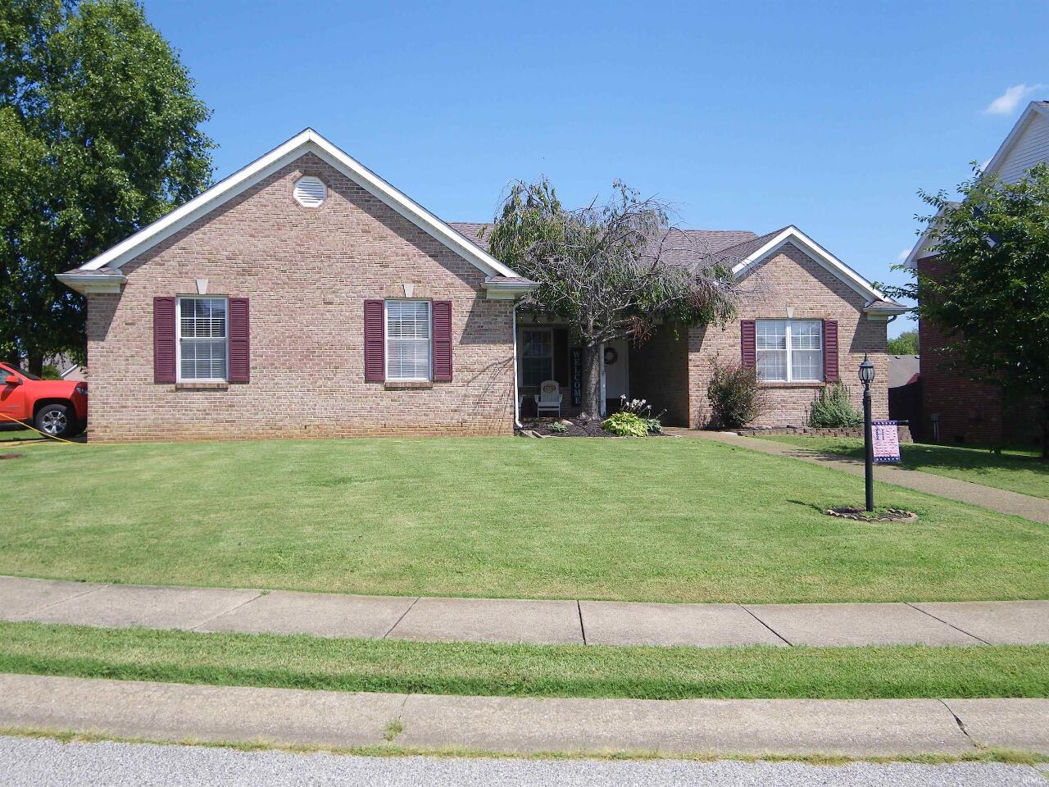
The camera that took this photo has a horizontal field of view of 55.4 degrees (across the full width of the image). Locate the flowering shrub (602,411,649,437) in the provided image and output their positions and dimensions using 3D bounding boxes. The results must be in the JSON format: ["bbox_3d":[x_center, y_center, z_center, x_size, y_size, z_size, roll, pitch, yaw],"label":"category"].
[{"bbox_3d":[2.110,0.629,20.737,0.950,0.527,0.900,-1,-1,0],"label":"flowering shrub"}]

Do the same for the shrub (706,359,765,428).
[{"bbox_3d":[4.835,0.009,22.887,1.280,1.570,1.150,-1,-1,-13],"label":"shrub"}]

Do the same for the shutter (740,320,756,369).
[{"bbox_3d":[5.302,-0.995,23.689,0.375,1.490,0.040,-1,-1,-13],"label":"shutter"}]

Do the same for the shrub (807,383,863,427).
[{"bbox_3d":[7.320,0.270,23.522,1.280,1.050,1.050,-1,-1,-13],"label":"shrub"}]

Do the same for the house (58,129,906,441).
[{"bbox_3d":[-0.558,-2.019,26.280,18.500,5.950,15.500,-1,-1,-13],"label":"house"}]

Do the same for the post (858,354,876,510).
[{"bbox_3d":[3.936,0.446,11.450,0.195,1.793,0.195,-1,-1,-13],"label":"post"}]

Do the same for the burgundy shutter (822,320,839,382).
[{"bbox_3d":[7.427,-1.014,24.193,0.375,1.490,0.040,-1,-1,-13],"label":"burgundy shutter"}]

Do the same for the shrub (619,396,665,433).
[{"bbox_3d":[2.523,0.463,21.352,0.980,0.840,0.850,-1,-1,-13],"label":"shrub"}]

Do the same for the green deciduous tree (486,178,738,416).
[{"bbox_3d":[1.996,-2.097,21.902,5.400,5.200,4.600,-1,-1,-13],"label":"green deciduous tree"}]

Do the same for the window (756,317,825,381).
[{"bbox_3d":[6.360,-1.020,23.992,1.768,1.529,0.100,-1,-1,-13],"label":"window"}]

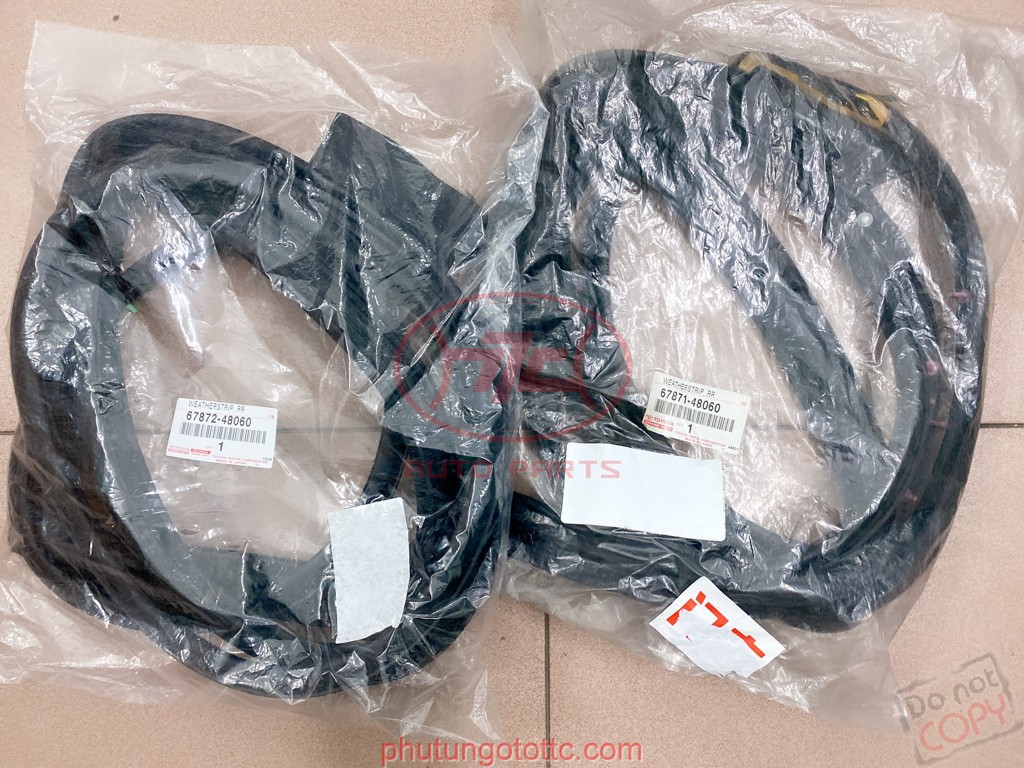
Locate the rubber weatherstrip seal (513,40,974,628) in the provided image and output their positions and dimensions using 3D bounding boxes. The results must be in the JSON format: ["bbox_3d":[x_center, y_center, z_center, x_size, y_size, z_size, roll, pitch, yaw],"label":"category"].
[{"bbox_3d":[0.190,-0.050,0.631,0.394,0.060,0.467,9,83,1],"label":"rubber weatherstrip seal"}]

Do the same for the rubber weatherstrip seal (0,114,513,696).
[{"bbox_3d":[-0.206,0.007,0.624,0.406,0.060,0.477,0,83,0],"label":"rubber weatherstrip seal"}]

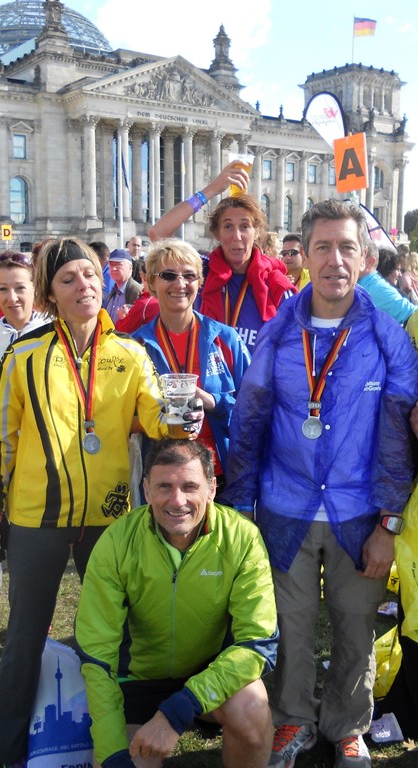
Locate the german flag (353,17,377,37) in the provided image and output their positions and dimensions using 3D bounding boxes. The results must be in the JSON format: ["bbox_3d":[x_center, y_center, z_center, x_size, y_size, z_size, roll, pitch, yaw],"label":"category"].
[{"bbox_3d":[34.983,-79.802,178.537,5.000,3.600,1.000,1,8,6],"label":"german flag"}]

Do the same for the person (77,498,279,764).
[{"bbox_3d":[-0.082,0.693,2.088,0.520,1.020,0.660,0,8,-3],"label":"person"}]

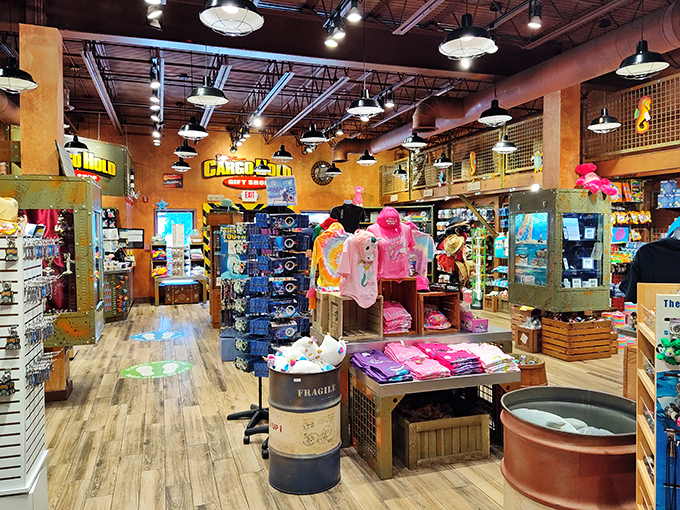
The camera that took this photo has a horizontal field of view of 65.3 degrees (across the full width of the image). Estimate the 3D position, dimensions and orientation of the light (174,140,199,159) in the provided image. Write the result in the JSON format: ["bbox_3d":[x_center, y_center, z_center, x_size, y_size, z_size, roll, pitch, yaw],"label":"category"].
[{"bbox_3d":[-2.360,-1.623,8.154,0.365,0.275,0.365,-1,3,-18],"label":"light"}]

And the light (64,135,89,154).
[{"bbox_3d":[-3.855,-1.605,7.754,0.360,0.270,0.360,-1,3,-19],"label":"light"}]

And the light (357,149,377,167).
[{"bbox_3d":[0.463,-1.655,9.097,0.365,0.275,0.365,0,3,0],"label":"light"}]

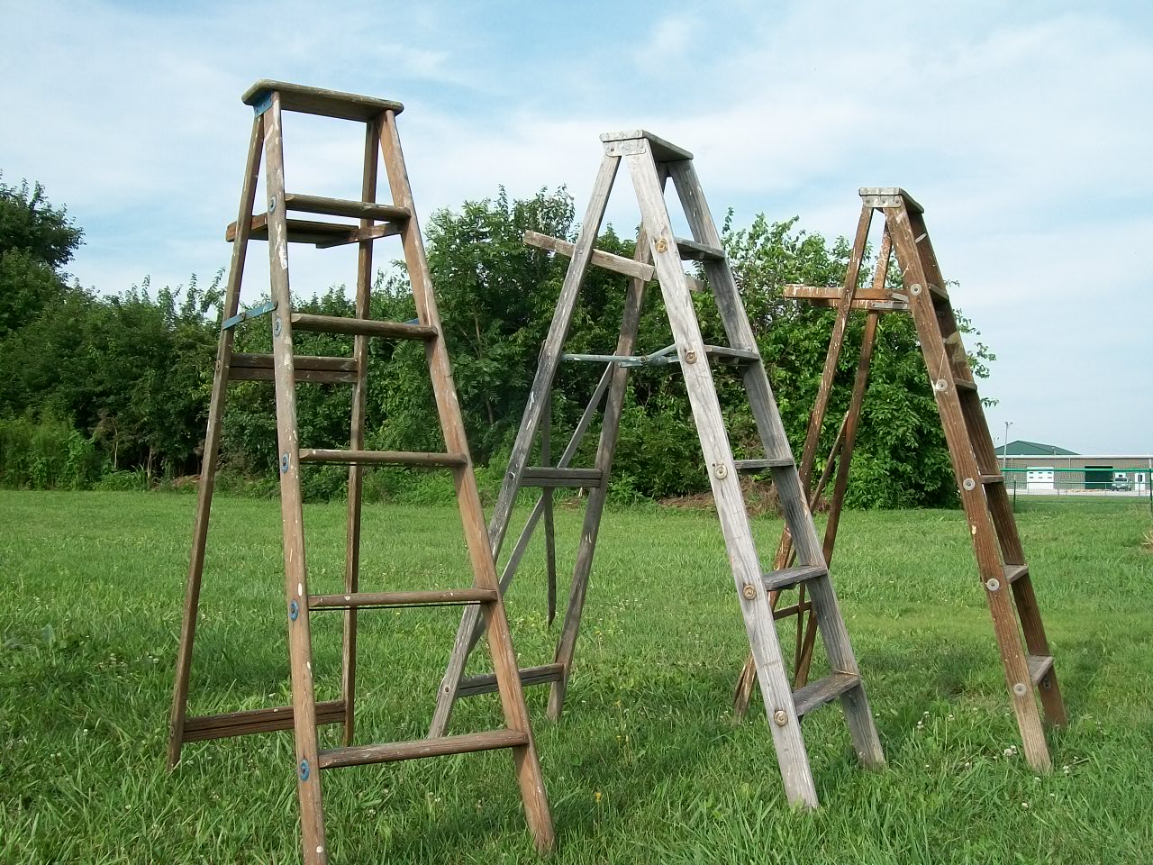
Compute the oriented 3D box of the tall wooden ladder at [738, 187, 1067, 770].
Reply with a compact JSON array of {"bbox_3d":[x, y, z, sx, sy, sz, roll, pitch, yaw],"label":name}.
[{"bbox_3d":[1.060,0.097,3.890,0.955,1.714,0.568,0,-2,27],"label":"tall wooden ladder"}]

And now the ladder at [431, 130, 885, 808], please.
[{"bbox_3d":[0.221,0.045,3.324,1.131,1.694,0.569,0,-2,30],"label":"ladder"}]

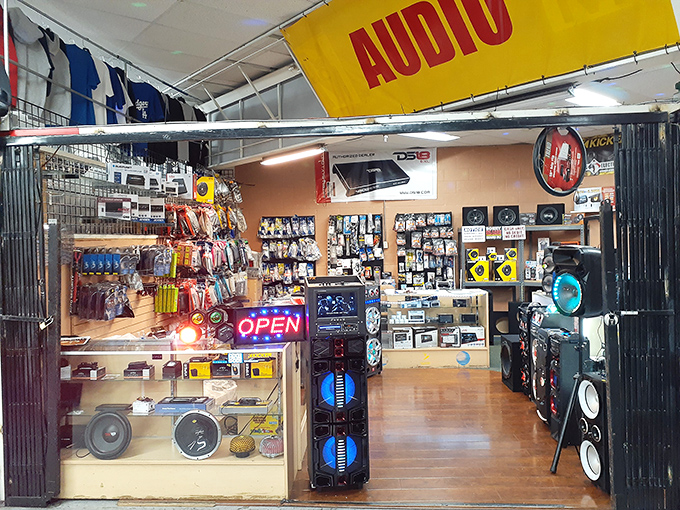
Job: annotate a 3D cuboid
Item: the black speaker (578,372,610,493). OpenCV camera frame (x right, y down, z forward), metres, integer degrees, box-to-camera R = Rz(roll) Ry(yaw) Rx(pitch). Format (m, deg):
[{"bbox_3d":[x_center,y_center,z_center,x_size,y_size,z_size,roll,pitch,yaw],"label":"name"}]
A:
[{"bbox_3d":[1.841,1.175,3.518,0.300,0.710,0.290,-1,1,-6],"label":"black speaker"}]

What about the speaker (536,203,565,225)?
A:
[{"bbox_3d":[3.254,-0.632,8.200,0.410,0.310,0.300,0,2,27],"label":"speaker"}]

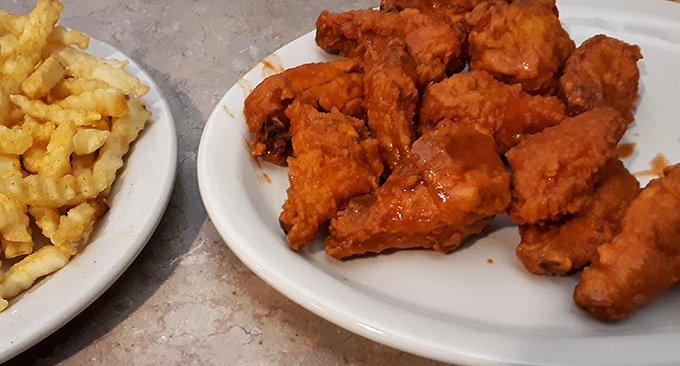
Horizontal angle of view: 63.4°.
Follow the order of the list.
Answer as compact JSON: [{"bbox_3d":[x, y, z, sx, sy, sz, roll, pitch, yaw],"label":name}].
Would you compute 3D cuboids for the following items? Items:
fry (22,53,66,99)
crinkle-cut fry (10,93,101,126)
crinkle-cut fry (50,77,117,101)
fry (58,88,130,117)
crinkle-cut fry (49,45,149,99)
[{"bbox_3d":[-0.138,-0.050,0.258,0.009,0.009,0.021,7,48,6],"label":"fry"},{"bbox_3d":[-0.128,-0.033,0.247,0.038,0.009,0.009,13,51,3],"label":"crinkle-cut fry"},{"bbox_3d":[-0.126,-0.046,0.272,0.028,0.009,0.009,-9,51,-10],"label":"crinkle-cut fry"},{"bbox_3d":[-0.116,-0.038,0.258,0.030,0.009,0.009,4,50,6],"label":"fry"},{"bbox_3d":[-0.123,-0.057,0.280,0.053,0.009,0.011,22,53,8],"label":"crinkle-cut fry"}]

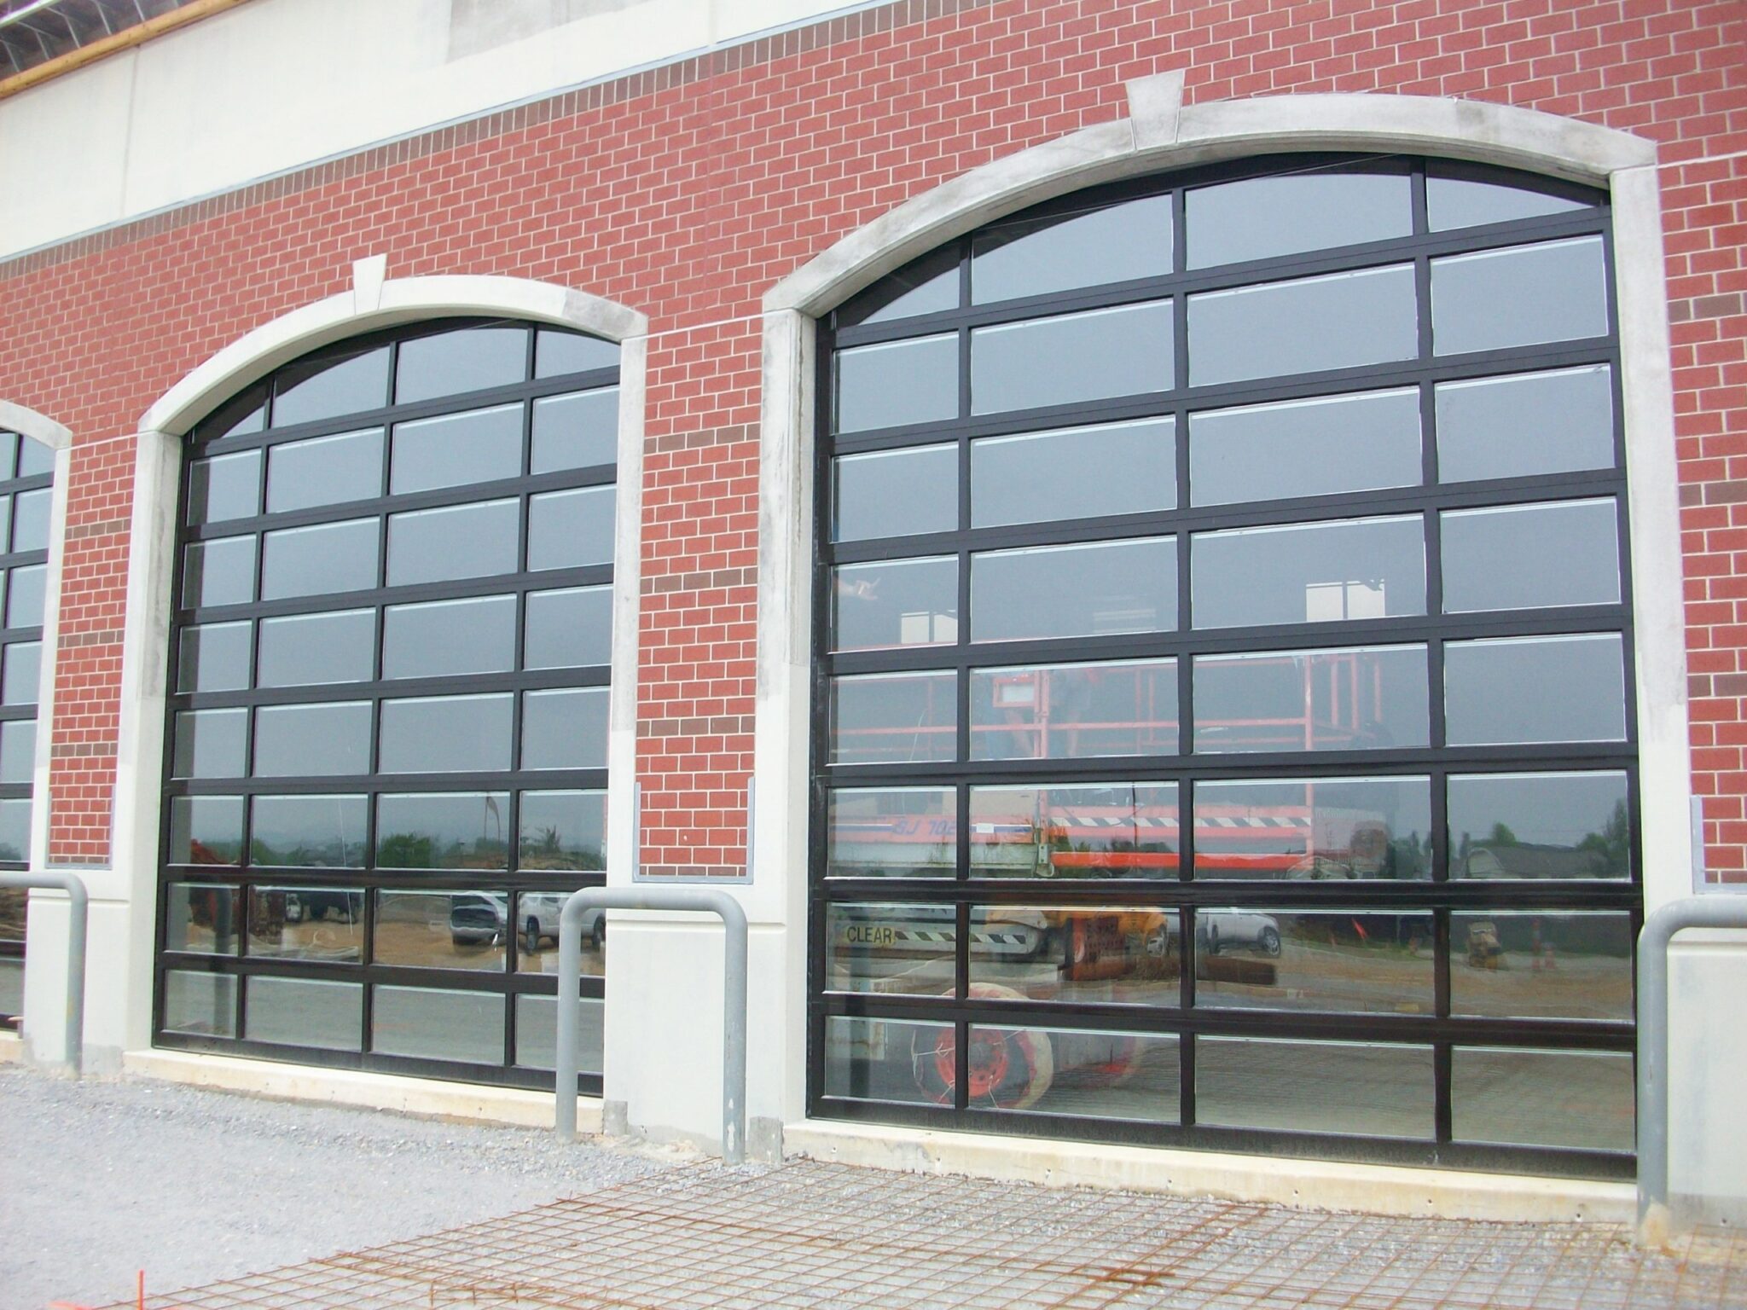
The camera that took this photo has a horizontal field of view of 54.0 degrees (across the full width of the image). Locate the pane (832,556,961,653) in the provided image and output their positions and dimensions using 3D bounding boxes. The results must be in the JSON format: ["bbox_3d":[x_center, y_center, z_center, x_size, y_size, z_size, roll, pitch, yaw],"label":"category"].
[{"bbox_3d":[0.116,-0.276,9.265,0.780,0.480,0.020,-3,-8,30],"label":"pane"}]

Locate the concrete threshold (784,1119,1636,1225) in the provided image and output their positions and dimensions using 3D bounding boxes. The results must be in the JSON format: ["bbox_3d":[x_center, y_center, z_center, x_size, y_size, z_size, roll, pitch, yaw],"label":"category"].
[{"bbox_3d":[1.375,2.390,8.045,4.160,0.190,0.230,-5,-9,29],"label":"concrete threshold"}]

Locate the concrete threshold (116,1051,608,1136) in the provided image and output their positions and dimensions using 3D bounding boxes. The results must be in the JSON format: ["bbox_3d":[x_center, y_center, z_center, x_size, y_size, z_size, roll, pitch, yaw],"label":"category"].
[{"bbox_3d":[-3.278,2.692,10.759,4.180,0.190,0.230,-3,-8,30],"label":"concrete threshold"}]

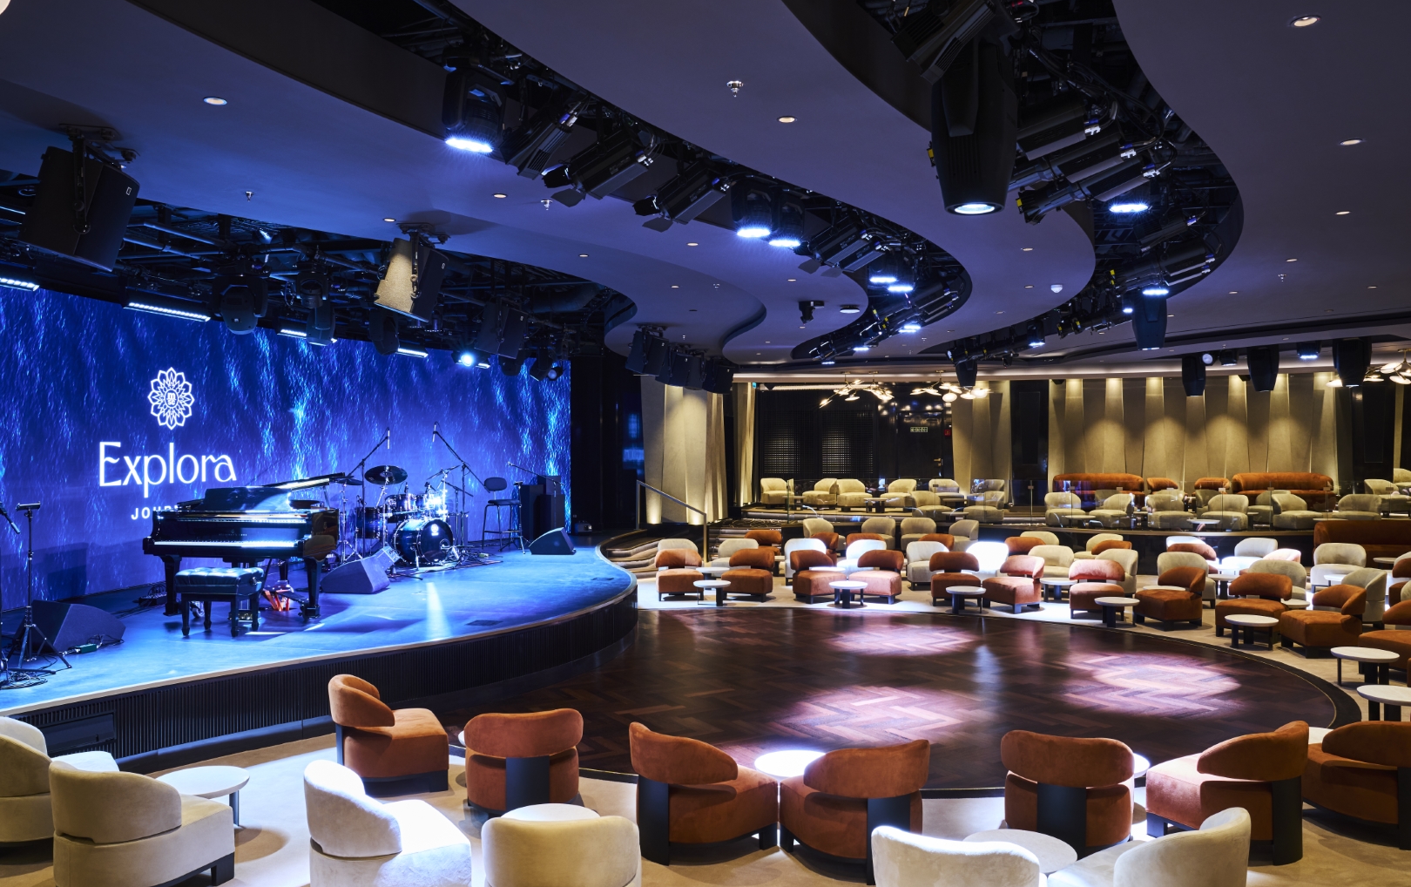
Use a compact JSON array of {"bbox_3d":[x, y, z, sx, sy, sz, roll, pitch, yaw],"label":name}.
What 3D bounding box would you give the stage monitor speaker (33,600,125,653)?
[{"bbox_3d":[-5.121,1.455,8.268,0.434,0.365,0.552,0,0,27],"label":"stage monitor speaker"}]

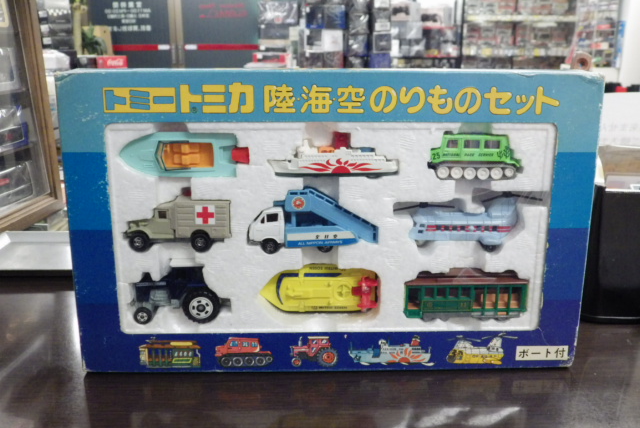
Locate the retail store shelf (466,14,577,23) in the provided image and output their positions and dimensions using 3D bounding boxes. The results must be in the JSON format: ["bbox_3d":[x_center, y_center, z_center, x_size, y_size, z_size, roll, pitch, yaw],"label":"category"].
[{"bbox_3d":[1.667,-1.666,5.384,0.910,0.055,0.380,0,14,0],"label":"retail store shelf"}]

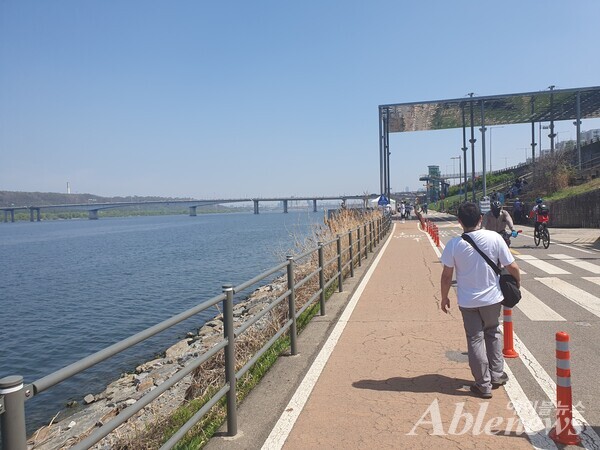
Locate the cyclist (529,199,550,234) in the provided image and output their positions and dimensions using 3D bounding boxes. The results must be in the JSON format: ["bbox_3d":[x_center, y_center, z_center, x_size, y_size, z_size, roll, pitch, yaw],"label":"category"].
[{"bbox_3d":[8.043,-0.243,15.200,0.580,1.320,0.850,-2,2,14],"label":"cyclist"}]

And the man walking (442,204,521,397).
[{"bbox_3d":[1.634,0.647,4.116,0.660,1.700,0.500,-2,2,15],"label":"man walking"}]

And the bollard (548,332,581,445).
[{"bbox_3d":[1.858,1.141,3.164,0.220,0.760,0.220,-2,2,14],"label":"bollard"}]

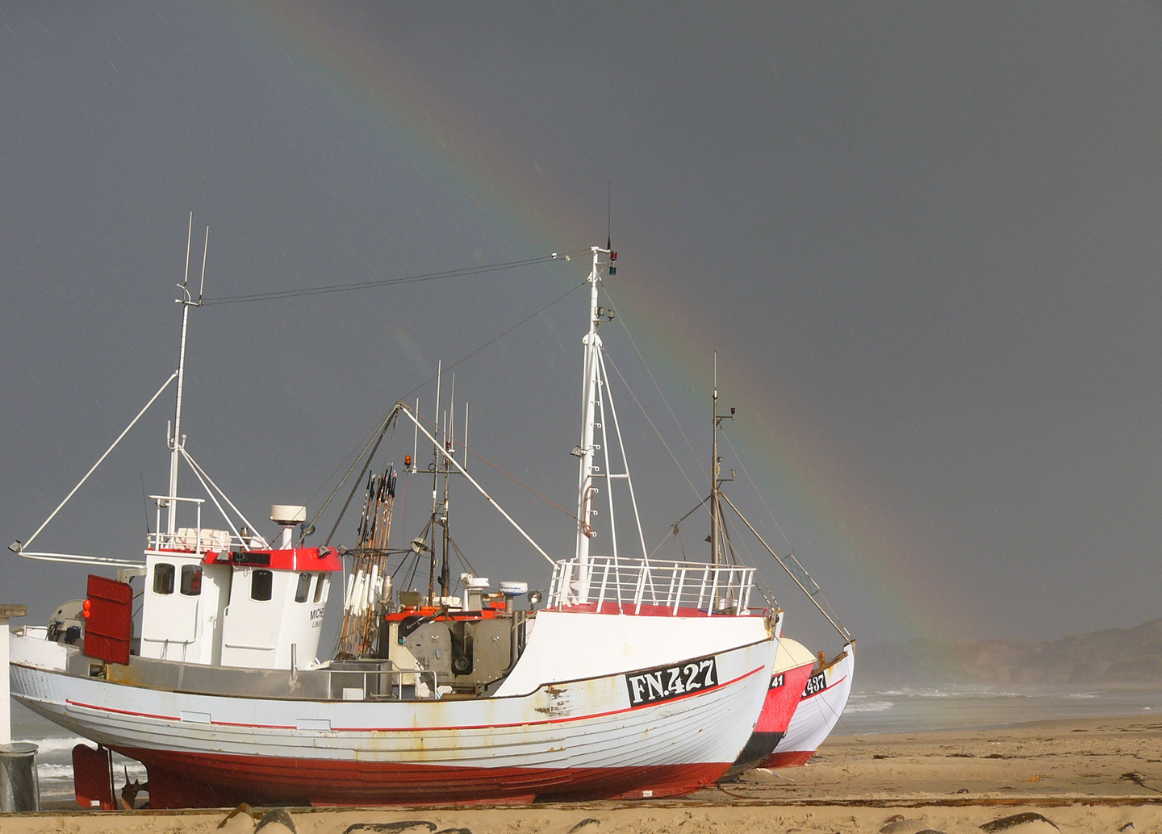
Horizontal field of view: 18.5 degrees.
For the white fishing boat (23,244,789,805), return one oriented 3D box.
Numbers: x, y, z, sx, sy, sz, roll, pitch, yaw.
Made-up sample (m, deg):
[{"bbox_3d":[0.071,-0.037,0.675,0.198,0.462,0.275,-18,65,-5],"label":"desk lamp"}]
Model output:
[{"bbox_3d":[-2.854,1.522,52.300,11.746,8.368,4.000,1,0,13],"label":"white fishing boat"}]

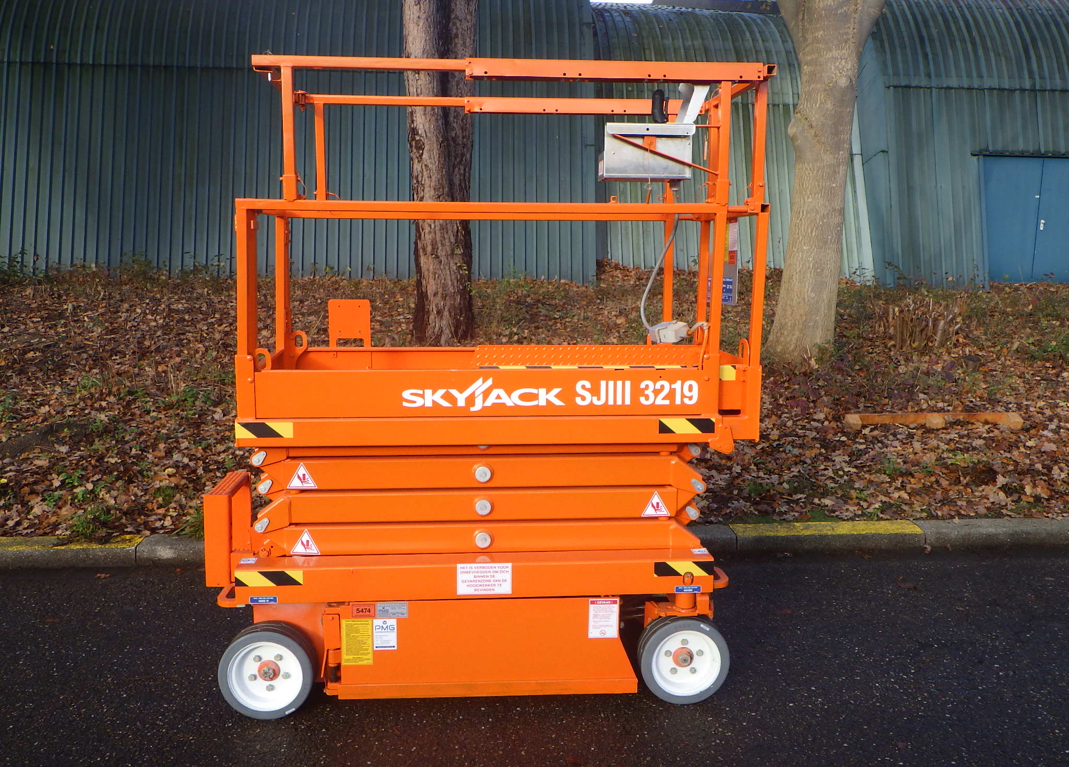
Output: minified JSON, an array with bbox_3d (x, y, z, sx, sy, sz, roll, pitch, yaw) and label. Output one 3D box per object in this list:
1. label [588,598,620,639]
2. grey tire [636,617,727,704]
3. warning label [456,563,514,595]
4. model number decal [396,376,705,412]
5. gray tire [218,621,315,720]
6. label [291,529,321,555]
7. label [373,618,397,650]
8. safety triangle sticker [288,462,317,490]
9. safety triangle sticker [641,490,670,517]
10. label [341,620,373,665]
[{"bbox_3d":[0.233,0.793,2.913,0.101,0.138,0.002,0,9,-4],"label":"label"},{"bbox_3d":[0.514,0.947,3.002,0.306,0.306,0.100,0,9,-4],"label":"grey tire"},{"bbox_3d":[-0.164,0.645,2.849,0.182,0.107,0.002,0,9,-4],"label":"warning label"},{"bbox_3d":[0.058,0.035,2.800,0.965,0.110,0.002,0,9,-4],"label":"model number decal"},{"bbox_3d":[-0.885,0.954,2.890,0.306,0.306,0.100,0,9,-4],"label":"gray tire"},{"bbox_3d":[-0.765,0.530,2.888,0.098,0.088,0.002,0,9,-4],"label":"label"},{"bbox_3d":[-0.493,0.833,2.866,0.077,0.110,0.002,0,9,-4],"label":"label"},{"bbox_3d":[-0.767,0.306,2.853,0.096,0.087,0.002,0,9,-4],"label":"safety triangle sticker"},{"bbox_3d":[0.417,0.414,2.957,0.100,0.088,0.002,0,9,-4],"label":"safety triangle sticker"},{"bbox_3d":[-0.586,0.858,2.863,0.103,0.164,0.002,0,9,-4],"label":"label"}]

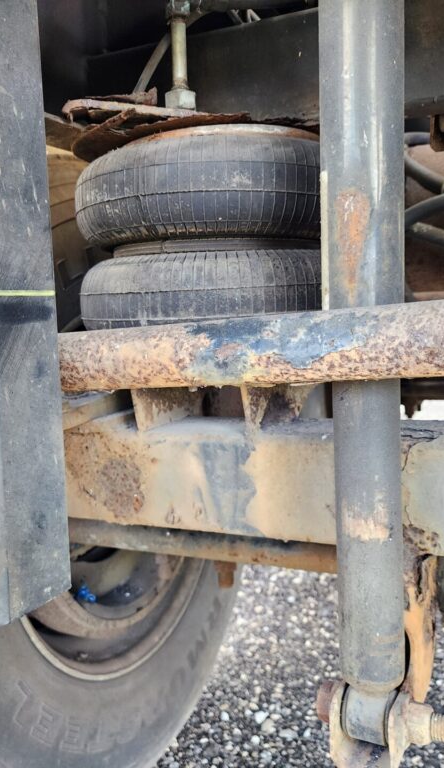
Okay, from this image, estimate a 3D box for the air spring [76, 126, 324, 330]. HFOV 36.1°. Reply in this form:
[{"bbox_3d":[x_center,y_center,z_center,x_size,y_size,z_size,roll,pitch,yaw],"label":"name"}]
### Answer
[{"bbox_3d":[0.000,-0.137,0.780,0.320,0.250,0.320,0,5,28],"label":"air spring"}]

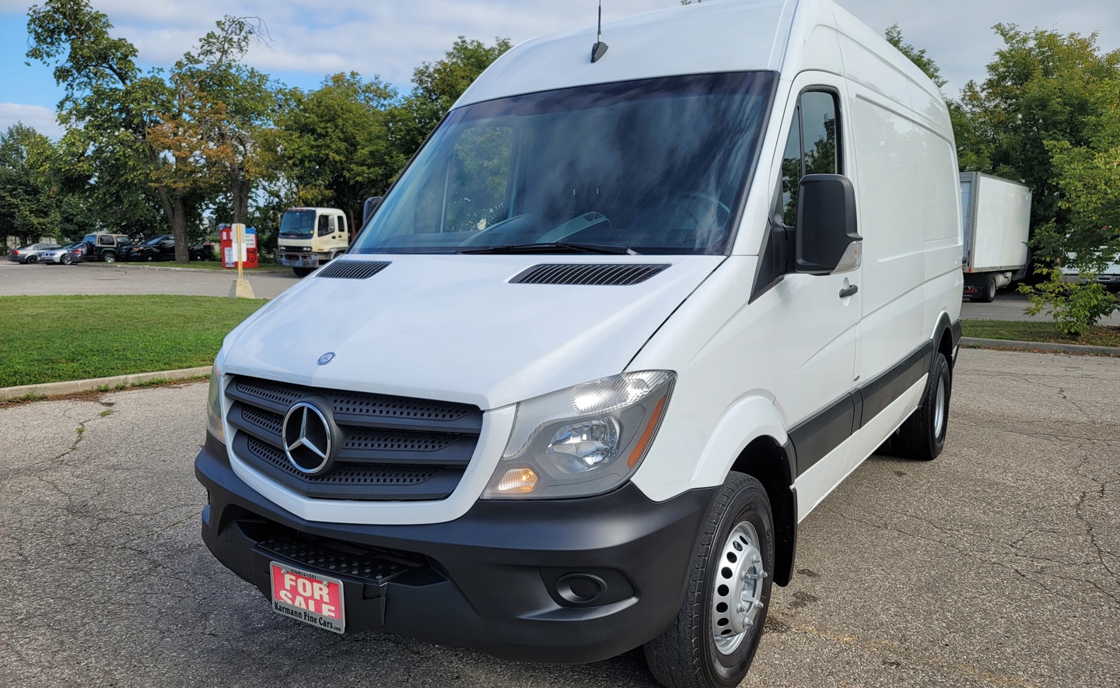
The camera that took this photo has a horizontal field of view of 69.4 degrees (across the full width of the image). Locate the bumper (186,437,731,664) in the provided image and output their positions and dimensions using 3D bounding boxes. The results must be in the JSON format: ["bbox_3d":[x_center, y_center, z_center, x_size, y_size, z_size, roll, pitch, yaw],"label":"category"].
[{"bbox_3d":[-0.541,0.593,2.738,1.950,0.540,0.830,5,9,34],"label":"bumper"}]

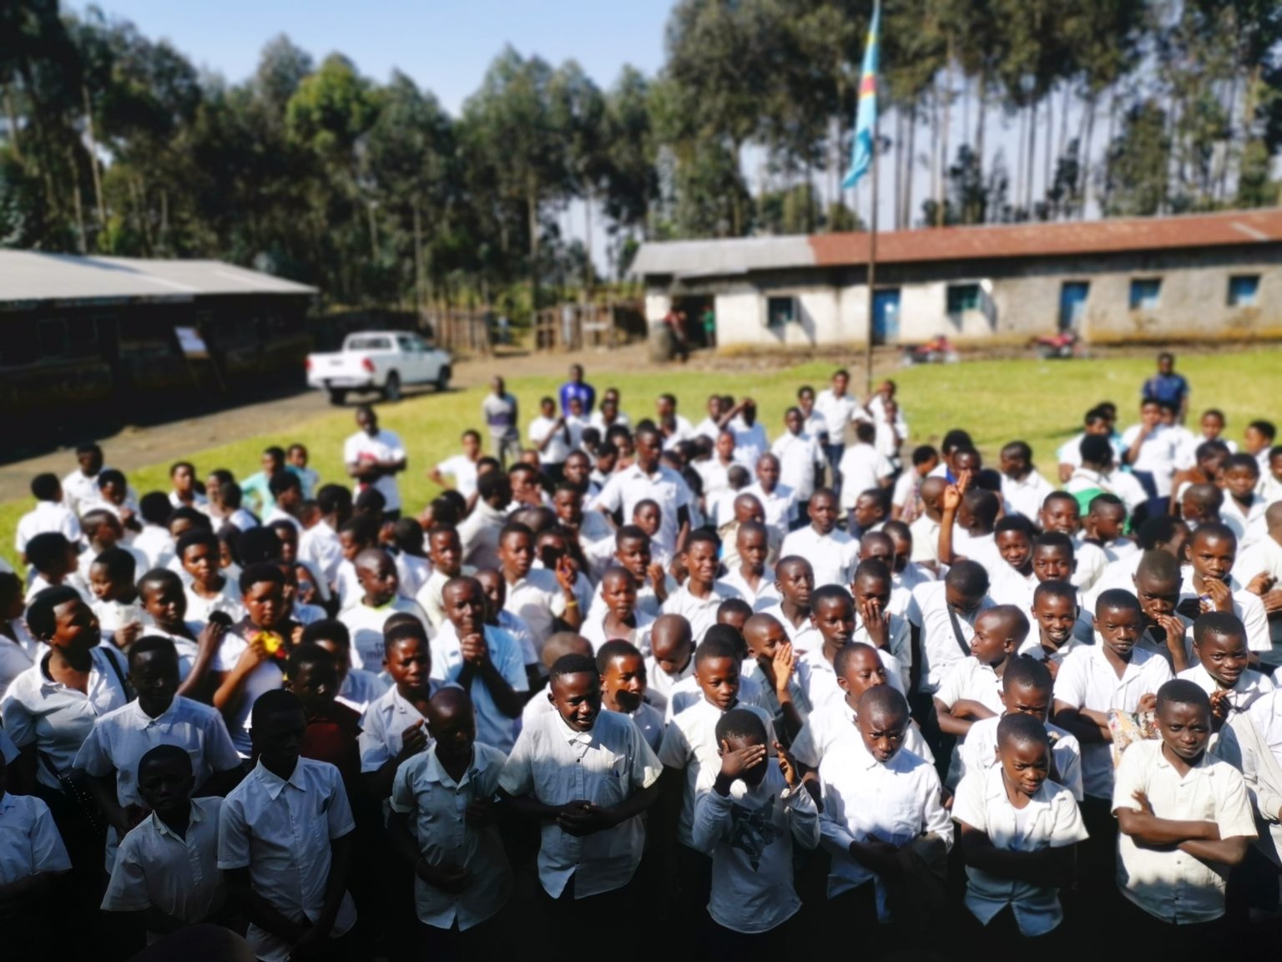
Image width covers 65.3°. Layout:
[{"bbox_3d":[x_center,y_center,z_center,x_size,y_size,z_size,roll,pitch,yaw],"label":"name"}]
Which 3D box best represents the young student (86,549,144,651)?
[{"bbox_3d":[-2.217,1.035,4.413,0.400,1.538,0.280,1,10,12],"label":"young student"}]

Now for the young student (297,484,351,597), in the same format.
[{"bbox_3d":[-1.677,0.775,5.443,0.300,1.550,0.420,-10,14,-39],"label":"young student"}]

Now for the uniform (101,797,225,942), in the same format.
[{"bbox_3d":[-1.312,1.146,2.820,0.390,0.540,0.250,-8,13,-32],"label":"uniform"}]

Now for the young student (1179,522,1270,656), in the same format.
[{"bbox_3d":[2.261,0.883,4.042,0.420,1.470,0.300,2,12,14],"label":"young student"}]

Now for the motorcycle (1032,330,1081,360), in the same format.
[{"bbox_3d":[14.167,-4.631,34.000,1.980,1.060,0.750,-1,11,0],"label":"motorcycle"}]

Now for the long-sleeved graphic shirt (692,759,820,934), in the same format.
[{"bbox_3d":[0.346,1.102,3.012,0.385,0.540,0.300,1,11,6],"label":"long-sleeved graphic shirt"}]

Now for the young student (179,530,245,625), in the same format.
[{"bbox_3d":[-1.850,0.934,4.442,0.390,1.470,0.260,-6,12,-21],"label":"young student"}]

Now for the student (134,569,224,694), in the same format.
[{"bbox_3d":[-1.889,1.074,4.161,0.400,1.481,0.320,-9,14,-34],"label":"student"}]

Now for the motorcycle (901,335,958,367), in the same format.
[{"bbox_3d":[9.523,-4.345,32.904,1.930,1.050,0.740,0,11,7],"label":"motorcycle"}]

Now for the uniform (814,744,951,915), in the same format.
[{"bbox_3d":[0.722,1.066,3.003,0.385,0.545,0.270,1,12,12],"label":"uniform"}]

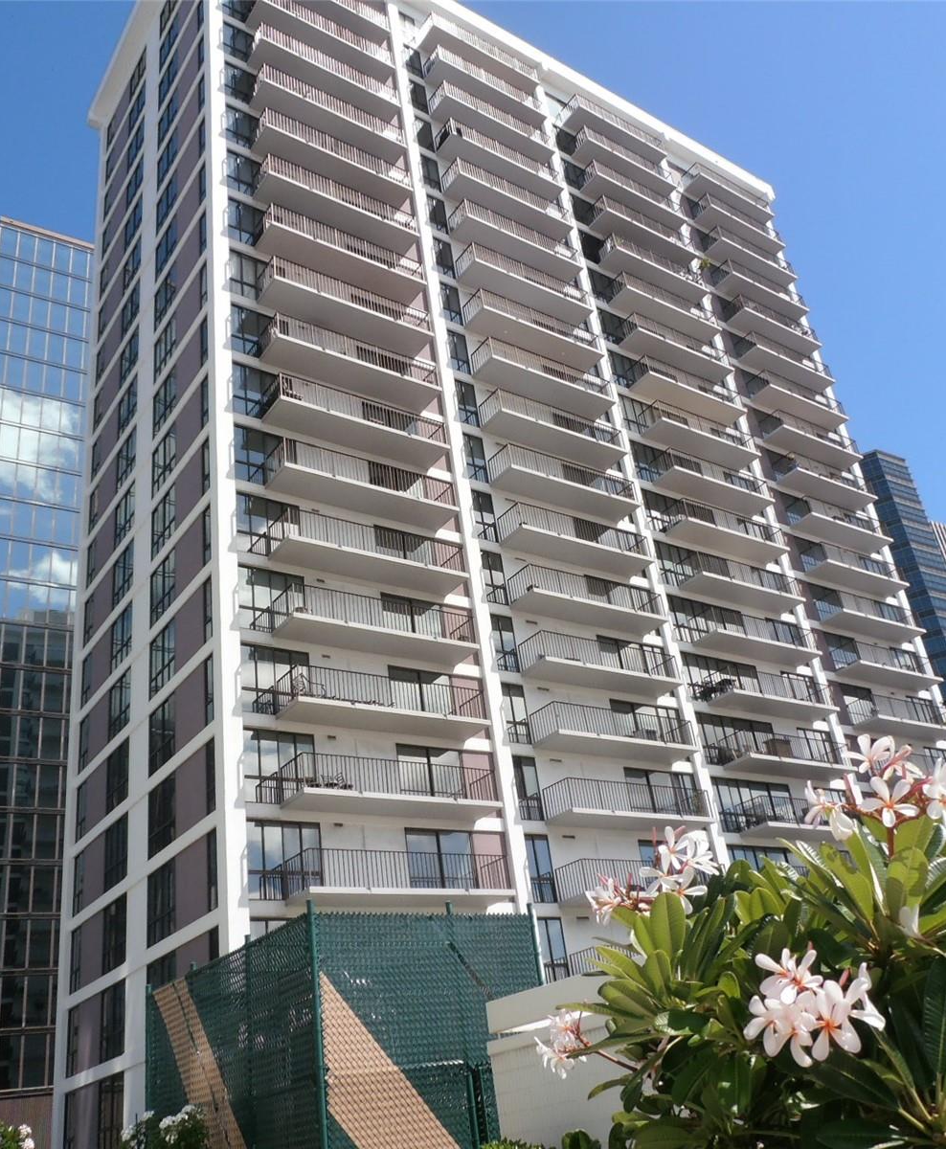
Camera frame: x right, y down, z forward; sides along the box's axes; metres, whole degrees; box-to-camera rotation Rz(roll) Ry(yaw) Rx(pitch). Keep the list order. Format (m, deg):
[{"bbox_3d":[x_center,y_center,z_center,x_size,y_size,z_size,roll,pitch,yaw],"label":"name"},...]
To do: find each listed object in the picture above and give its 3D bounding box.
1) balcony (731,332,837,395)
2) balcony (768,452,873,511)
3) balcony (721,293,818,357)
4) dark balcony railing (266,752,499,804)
[{"bbox_3d":[18.170,-12.172,61.772,6.891,1.238,1.485,12,-34,-34],"label":"balcony"},{"bbox_3d":[19.314,-4.981,58.072,6.966,1.192,1.467,12,-34,-34],"label":"balcony"},{"bbox_3d":[17.818,-14.577,63.057,6.891,1.238,1.485,12,-34,-34],"label":"balcony"},{"bbox_3d":[-2.421,6.523,32.465,6.815,1.040,1.412,12,-34,-34],"label":"dark balcony railing"}]

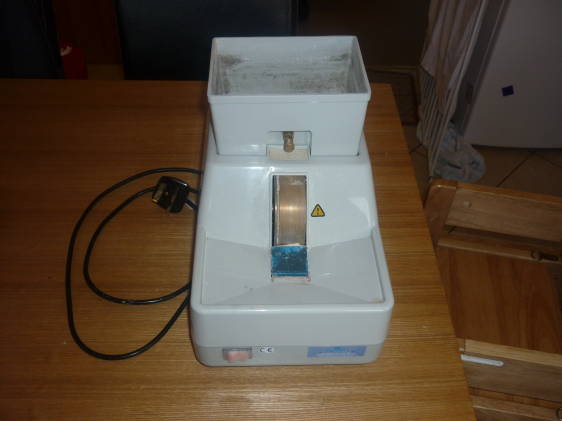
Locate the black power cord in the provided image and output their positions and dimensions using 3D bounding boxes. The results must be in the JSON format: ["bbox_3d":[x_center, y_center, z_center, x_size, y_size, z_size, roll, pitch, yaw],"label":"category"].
[{"bbox_3d":[-0.174,0.037,0.638,0.167,0.042,0.298,0,48,-2],"label":"black power cord"}]

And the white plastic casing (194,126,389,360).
[{"bbox_3d":[0.008,0.007,0.618,0.190,0.118,0.313,0,48,-2],"label":"white plastic casing"}]

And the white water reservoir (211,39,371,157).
[{"bbox_3d":[0.007,-0.149,0.688,0.188,0.092,0.136,-1,45,-1],"label":"white water reservoir"}]

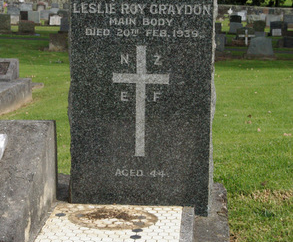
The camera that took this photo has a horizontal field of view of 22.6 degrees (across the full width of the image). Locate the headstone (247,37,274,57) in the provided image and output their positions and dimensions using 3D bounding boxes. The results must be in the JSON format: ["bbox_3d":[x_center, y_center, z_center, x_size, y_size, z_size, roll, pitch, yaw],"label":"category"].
[{"bbox_3d":[2.488,-1.593,16.000,0.590,0.430,0.200,2,9,5],"label":"headstone"}]

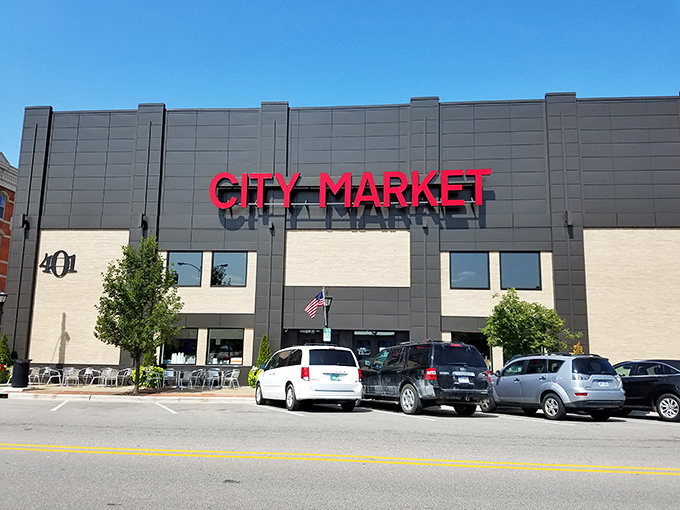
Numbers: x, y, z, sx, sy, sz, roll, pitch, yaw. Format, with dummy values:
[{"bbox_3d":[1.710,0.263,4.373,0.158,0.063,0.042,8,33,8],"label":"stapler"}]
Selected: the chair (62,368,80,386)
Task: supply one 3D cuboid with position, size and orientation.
[{"bbox_3d":[-10.666,4.889,20.347,0.560,0.760,0.570,4,-10,-15],"label":"chair"}]

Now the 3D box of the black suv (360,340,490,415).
[{"bbox_3d":[2.295,3.769,16.007,2.050,1.950,5.250,5,-11,-24],"label":"black suv"}]

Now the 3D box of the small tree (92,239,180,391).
[{"bbox_3d":[-7.608,2.194,19.282,3.300,5.950,3.200,0,-8,5],"label":"small tree"}]

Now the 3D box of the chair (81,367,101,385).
[{"bbox_3d":[-10.021,4.908,20.594,0.570,0.760,0.560,0,-10,5],"label":"chair"}]

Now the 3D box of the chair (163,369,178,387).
[{"bbox_3d":[-6.930,5.027,20.856,0.560,0.790,0.580,1,-8,-4],"label":"chair"}]

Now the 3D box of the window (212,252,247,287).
[{"bbox_3d":[-4.778,0.625,22.101,1.562,1.551,0.120,0,-10,5],"label":"window"}]

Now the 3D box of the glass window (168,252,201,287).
[{"bbox_3d":[-6.815,0.649,22.385,1.584,1.534,0.100,0,-8,5],"label":"glass window"}]

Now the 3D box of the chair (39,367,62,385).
[{"bbox_3d":[-11.577,4.913,20.600,0.650,0.750,0.560,-1,-8,11],"label":"chair"}]

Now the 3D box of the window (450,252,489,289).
[{"bbox_3d":[5.408,0.659,21.213,1.601,1.583,0.120,0,-10,5],"label":"window"}]

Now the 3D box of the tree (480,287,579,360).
[{"bbox_3d":[6.669,3.210,18.068,3.400,4.020,3.300,0,-8,5],"label":"tree"}]

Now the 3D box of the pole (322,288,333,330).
[{"bbox_3d":[-0.479,3.086,18.452,0.400,3.616,0.400,0,-10,5],"label":"pole"}]

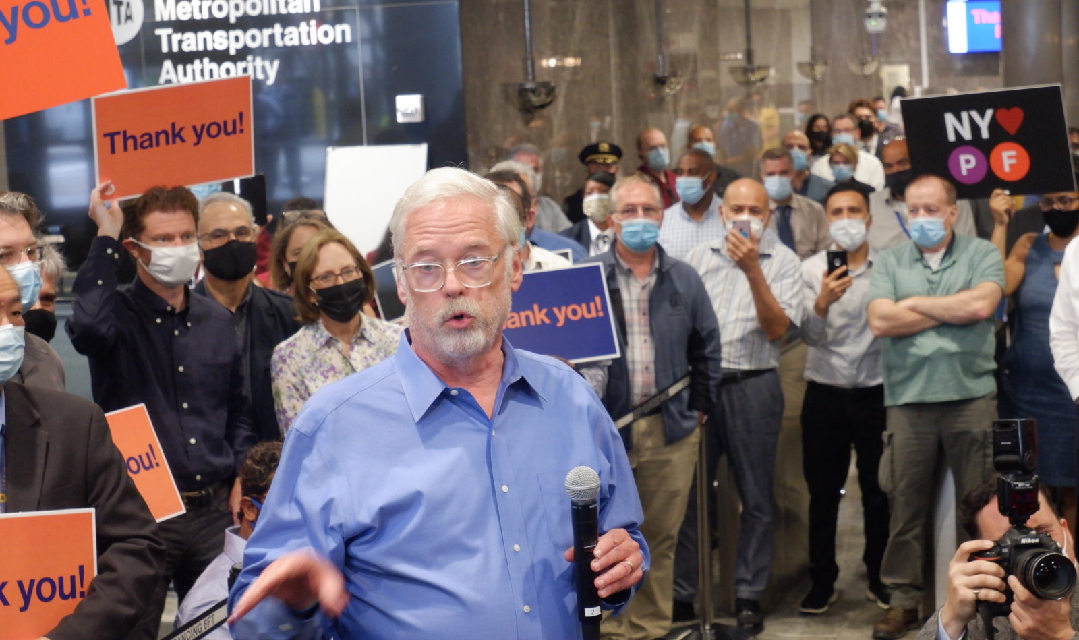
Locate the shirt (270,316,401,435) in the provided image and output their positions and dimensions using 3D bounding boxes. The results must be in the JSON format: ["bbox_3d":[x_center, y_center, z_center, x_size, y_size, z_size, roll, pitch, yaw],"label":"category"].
[{"bbox_3d":[-0.545,0.281,5.600,0.420,0.580,0.270,-4,5,-16],"label":"shirt"}]

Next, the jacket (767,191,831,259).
[{"bbox_3d":[1.231,-0.319,10.500,0.520,0.680,0.310,-2,5,6],"label":"jacket"}]

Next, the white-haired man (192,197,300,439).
[{"bbox_3d":[-0.902,0.501,6.289,0.500,1.790,0.320,-4,6,-14],"label":"white-haired man"}]

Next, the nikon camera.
[{"bbox_3d":[0.924,0.371,3.870,0.165,0.355,0.200,-1,-2,-11],"label":"nikon camera"}]

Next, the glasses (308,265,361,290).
[{"bbox_3d":[-0.547,-0.115,5.500,0.138,0.044,0.138,-10,5,-14],"label":"glasses"}]

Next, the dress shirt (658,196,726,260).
[{"bbox_3d":[0.729,-0.253,9.500,0.500,0.660,0.300,-1,7,14],"label":"dress shirt"}]

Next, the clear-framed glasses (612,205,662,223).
[{"bbox_3d":[0.339,-0.371,7.100,0.142,0.048,0.140,-4,5,-10],"label":"clear-framed glasses"}]

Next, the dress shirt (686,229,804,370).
[{"bbox_3d":[0.768,-0.075,7.720,0.480,0.560,0.330,-2,7,6],"label":"dress shirt"}]

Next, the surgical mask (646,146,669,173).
[{"bbox_3d":[0.657,-0.890,11.300,0.140,0.125,0.085,-6,8,-27],"label":"surgical mask"}]

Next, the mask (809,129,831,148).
[{"bbox_3d":[2.039,-1.321,14.800,0.140,0.125,0.090,-2,5,3],"label":"mask"}]

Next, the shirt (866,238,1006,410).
[{"bbox_3d":[1.476,0.002,7.600,0.490,0.630,0.360,-1,5,17],"label":"shirt"}]

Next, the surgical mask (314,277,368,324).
[{"bbox_3d":[-0.531,-0.053,5.450,0.140,0.125,0.085,-13,6,-17],"label":"surgical mask"}]

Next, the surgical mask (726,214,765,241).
[{"bbox_3d":[0.777,-0.344,7.700,0.150,0.120,0.090,-2,6,5],"label":"surgical mask"}]

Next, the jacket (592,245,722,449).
[{"bbox_3d":[0.399,0.099,7.330,0.530,0.750,0.340,-2,7,7],"label":"jacket"}]

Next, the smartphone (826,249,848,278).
[{"bbox_3d":[1.114,-0.190,7.600,0.075,0.150,0.010,-1,13,9],"label":"smartphone"}]

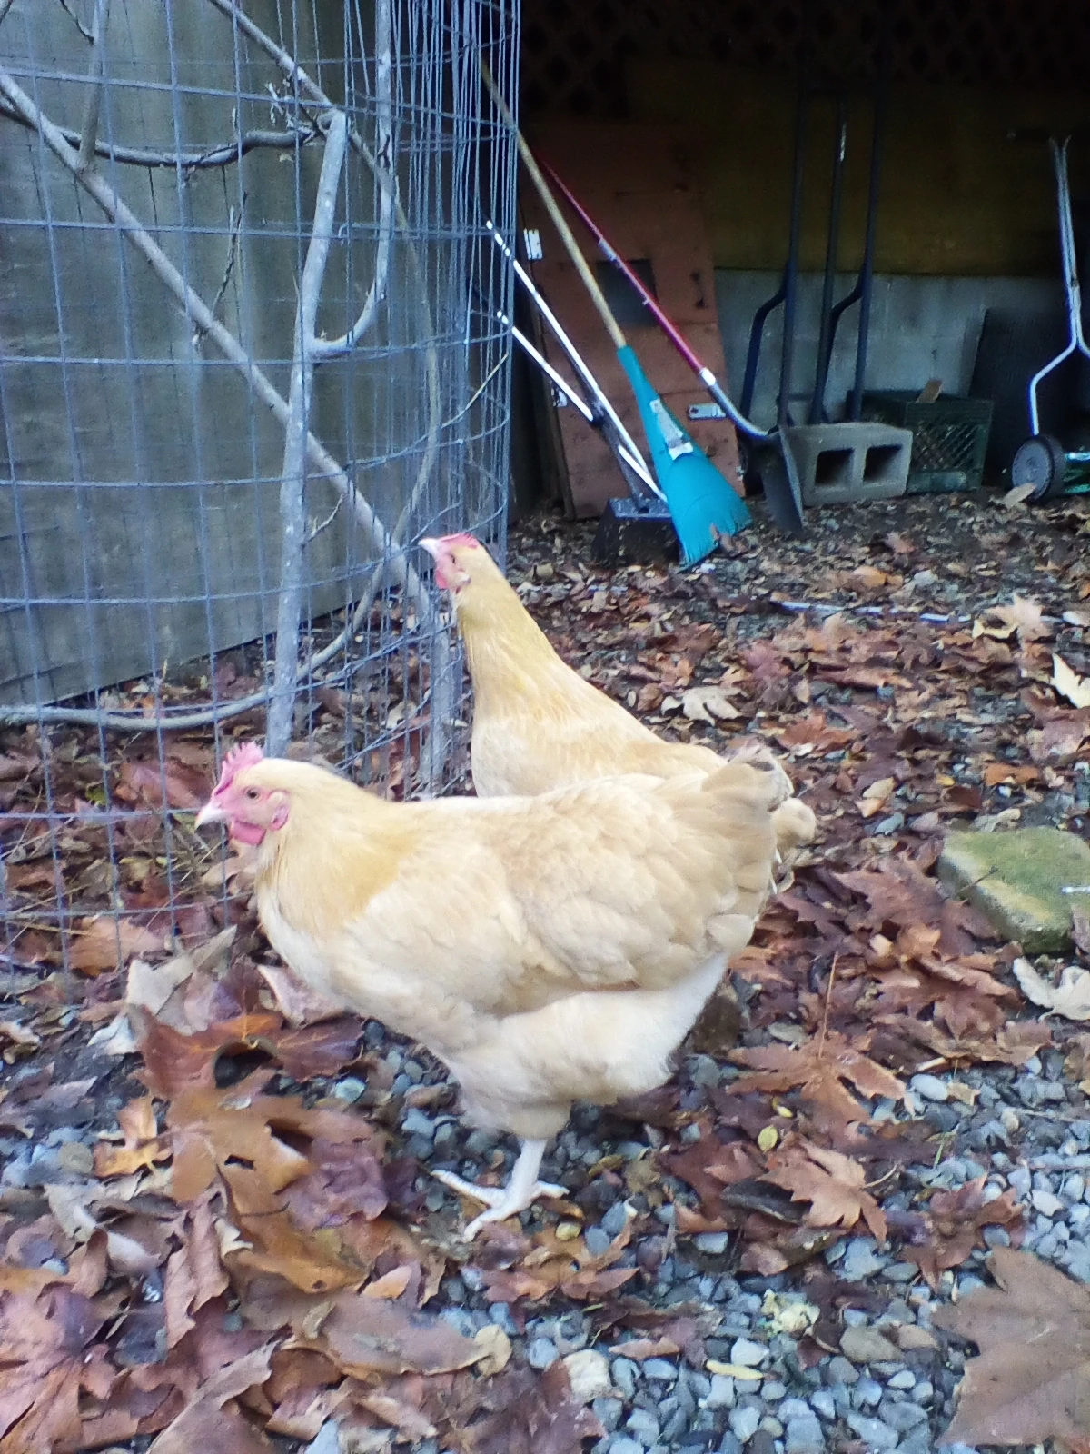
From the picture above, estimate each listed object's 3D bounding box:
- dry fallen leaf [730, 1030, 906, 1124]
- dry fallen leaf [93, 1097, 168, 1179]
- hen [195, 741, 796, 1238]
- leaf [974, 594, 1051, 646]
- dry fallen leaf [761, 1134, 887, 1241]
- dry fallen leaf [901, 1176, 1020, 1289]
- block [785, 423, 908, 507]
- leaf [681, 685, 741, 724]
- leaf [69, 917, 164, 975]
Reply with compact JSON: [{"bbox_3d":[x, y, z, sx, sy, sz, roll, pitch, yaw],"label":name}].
[{"bbox_3d":[0.241,0.309,1.149,0.152,0.028,0.120,1,20,0],"label":"dry fallen leaf"},{"bbox_3d":[-0.335,0.332,1.055,0.063,0.030,0.075,1,20,0],"label":"dry fallen leaf"},{"bbox_3d":[-0.041,0.189,0.982,0.423,0.366,0.210,2,20,4],"label":"hen"},{"bbox_3d":[0.913,-0.210,2.545,0.148,0.060,0.120,1,20,0],"label":"leaf"},{"bbox_3d":[0.217,0.358,1.013,0.095,0.030,0.100,1,20,0],"label":"dry fallen leaf"},{"bbox_3d":[0.314,0.378,0.977,0.092,0.022,0.105,1,20,0],"label":"dry fallen leaf"},{"bbox_3d":[0.887,-0.796,3.942,0.395,0.193,0.190,-10,23,-27],"label":"block"},{"bbox_3d":[0.267,-0.036,2.093,0.098,0.030,0.105,1,20,0],"label":"leaf"},{"bbox_3d":[-0.441,0.226,1.340,0.100,0.030,0.090,1,20,0],"label":"leaf"}]

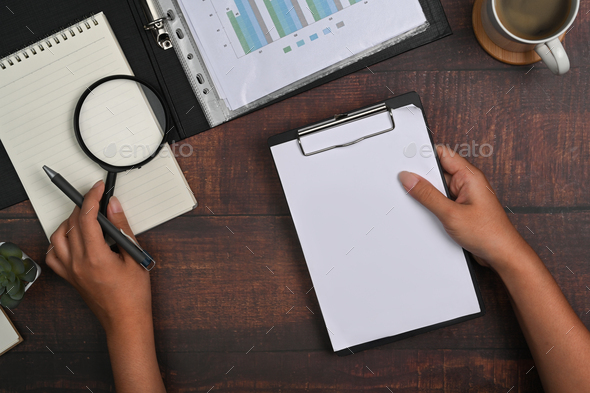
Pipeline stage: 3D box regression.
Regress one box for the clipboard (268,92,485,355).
[{"bbox_3d":[0.078,0.032,1.022,0.148,0.004,0.210,-16,97,7],"label":"clipboard"}]

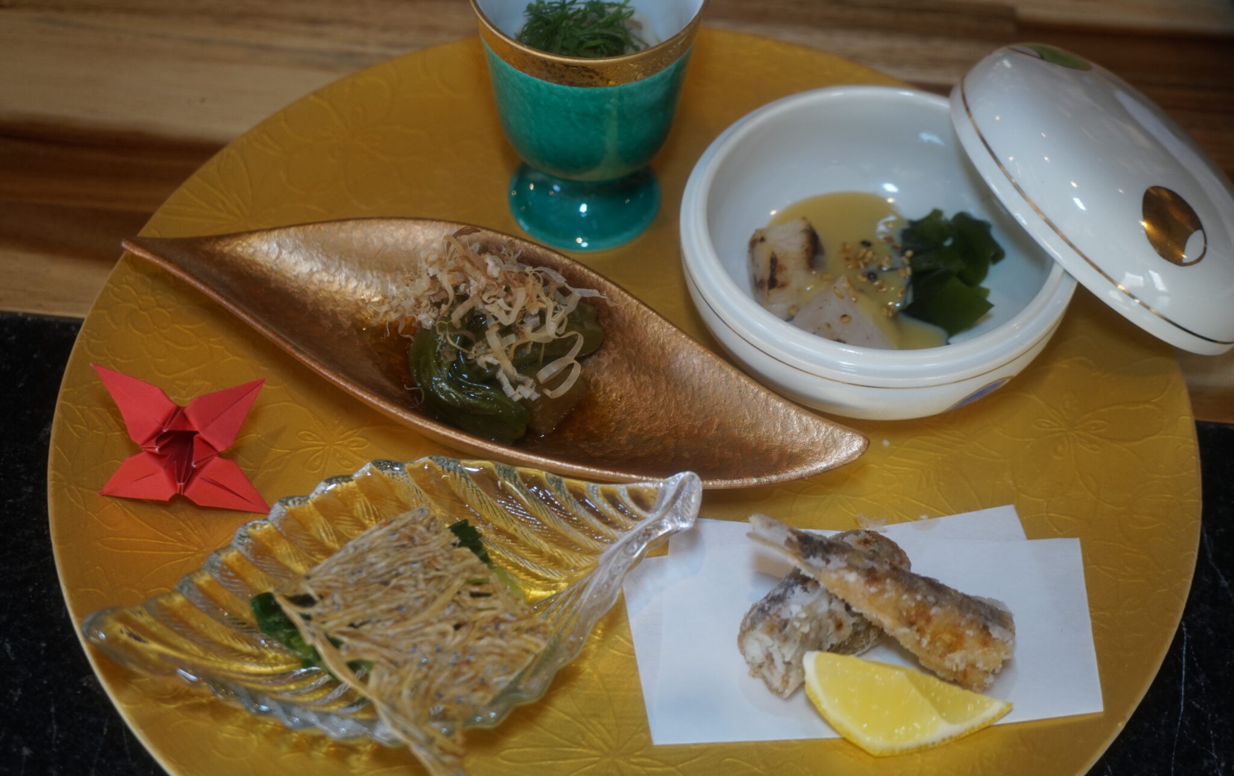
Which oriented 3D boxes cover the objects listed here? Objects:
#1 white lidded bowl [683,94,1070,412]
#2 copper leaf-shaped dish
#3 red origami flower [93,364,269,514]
[{"bbox_3d":[0.075,-0.035,0.463,0.116,0.047,0.116,0,53,0],"label":"white lidded bowl"},{"bbox_3d":[-0.039,-0.004,0.446,0.223,0.035,0.071,20,55,14],"label":"copper leaf-shaped dish"},{"bbox_3d":[-0.123,0.017,0.438,0.054,0.021,0.050,-3,53,-3],"label":"red origami flower"}]

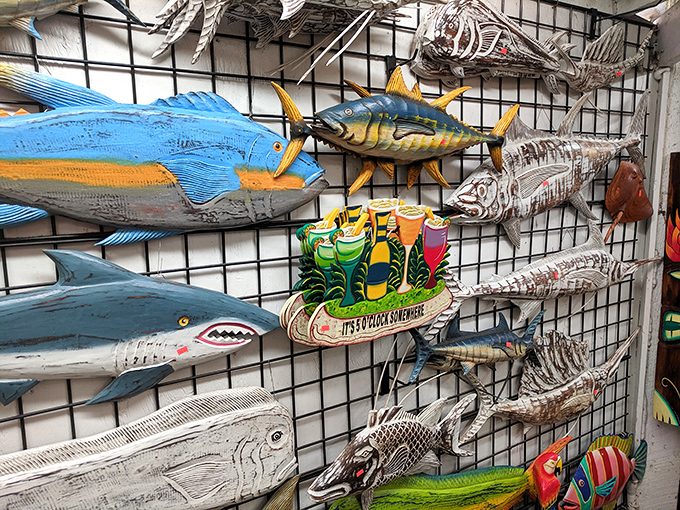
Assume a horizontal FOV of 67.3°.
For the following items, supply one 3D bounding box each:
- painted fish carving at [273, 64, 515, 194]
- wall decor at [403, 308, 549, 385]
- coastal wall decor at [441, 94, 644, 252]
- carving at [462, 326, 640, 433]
[{"bbox_3d":[0.171,-0.281,1.184,0.721,0.286,0.140,-3,8,-32],"label":"painted fish carving"},{"bbox_3d":[0.399,0.237,1.391,0.558,0.168,0.090,2,5,-33],"label":"wall decor"},{"bbox_3d":[0.678,-0.263,1.541,0.987,0.402,0.120,-20,17,-29],"label":"coastal wall decor"},{"bbox_3d":[0.721,0.390,1.653,0.933,0.342,0.100,-10,11,-31],"label":"carving"}]

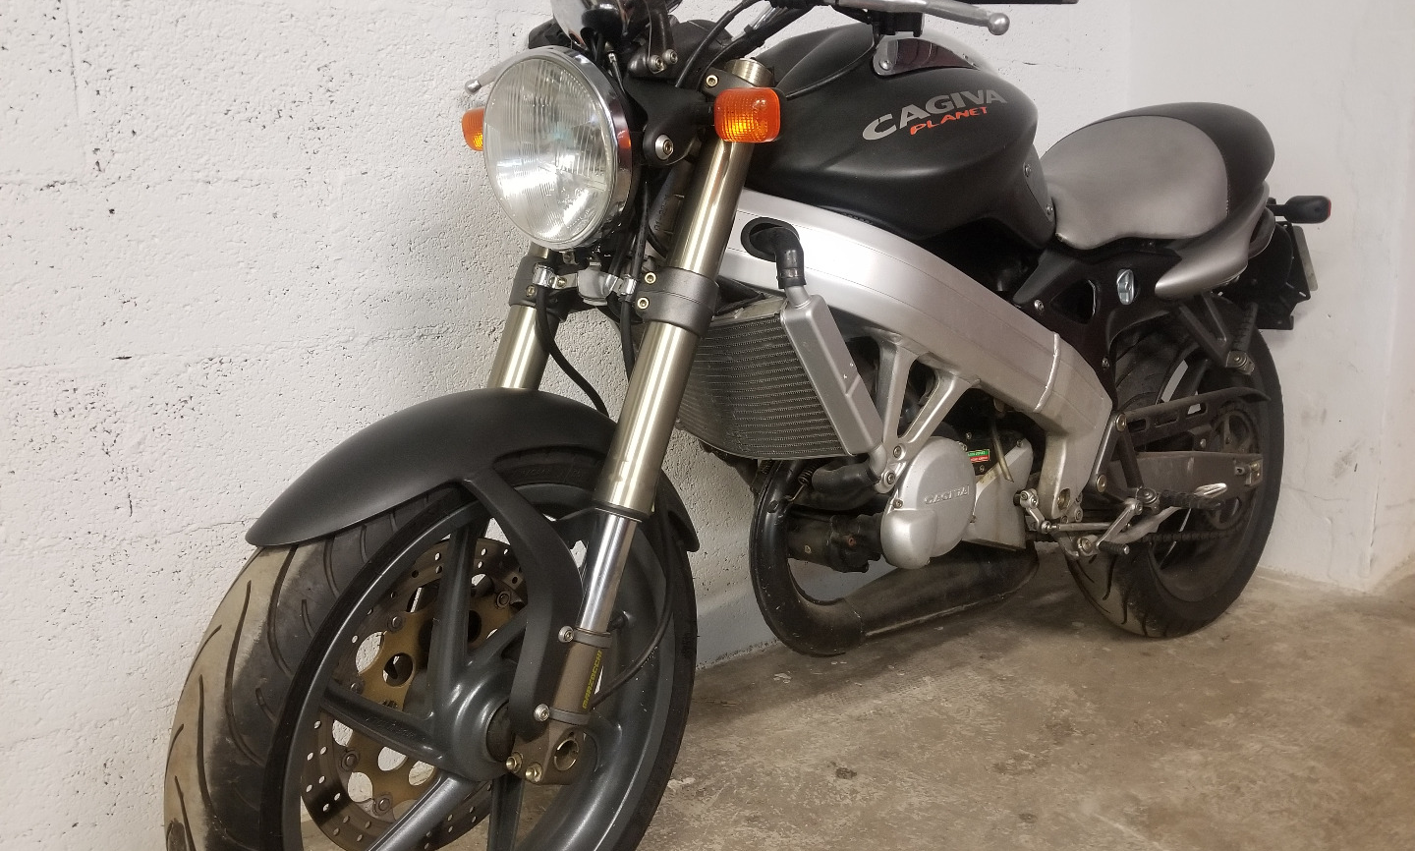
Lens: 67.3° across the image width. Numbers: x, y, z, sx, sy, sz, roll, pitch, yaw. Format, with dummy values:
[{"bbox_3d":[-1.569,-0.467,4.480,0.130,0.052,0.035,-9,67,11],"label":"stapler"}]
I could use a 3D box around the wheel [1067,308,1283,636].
[{"bbox_3d":[0.835,0.066,1.899,0.610,0.610,0.150,-11,13,-39],"label":"wheel"}]

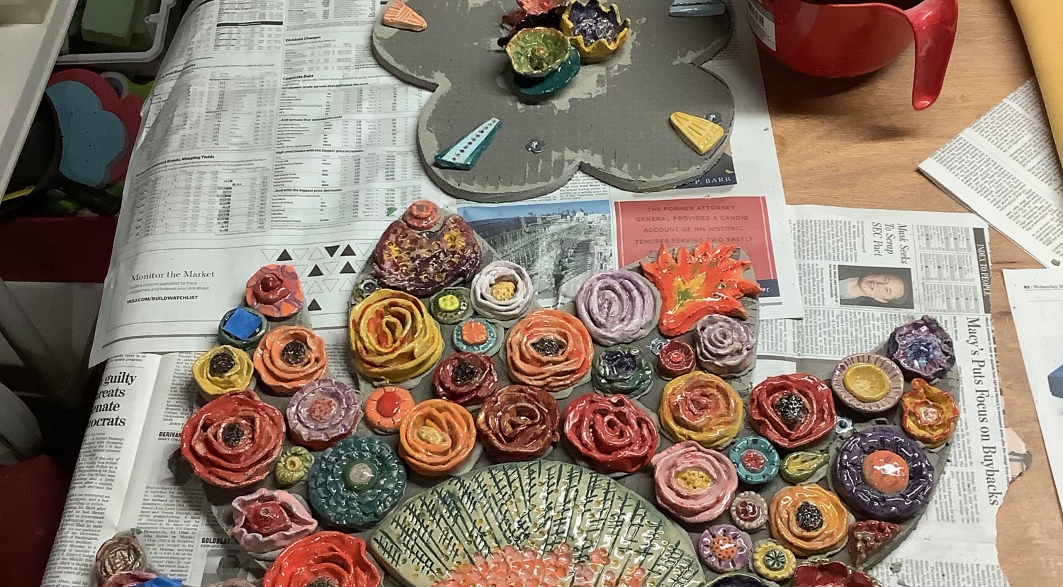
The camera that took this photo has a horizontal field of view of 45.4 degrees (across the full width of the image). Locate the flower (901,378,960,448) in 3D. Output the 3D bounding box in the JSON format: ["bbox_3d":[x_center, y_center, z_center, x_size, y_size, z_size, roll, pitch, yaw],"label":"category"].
[{"bbox_3d":[0.313,0.095,0.995,0.043,0.022,0.053,-4,57,0],"label":"flower"}]

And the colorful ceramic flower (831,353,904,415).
[{"bbox_3d":[0.259,0.073,0.985,0.055,0.025,0.048,-5,57,0],"label":"colorful ceramic flower"}]

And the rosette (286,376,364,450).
[{"bbox_3d":[-0.165,0.097,1.012,0.058,0.024,0.055,-2,56,2],"label":"rosette"}]

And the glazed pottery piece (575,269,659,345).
[{"bbox_3d":[0.071,0.011,1.064,0.065,0.018,0.070,-4,57,0],"label":"glazed pottery piece"}]

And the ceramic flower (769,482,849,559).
[{"bbox_3d":[0.205,0.165,0.933,0.057,0.022,0.053,-2,58,2],"label":"ceramic flower"}]

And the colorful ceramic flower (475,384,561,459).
[{"bbox_3d":[-0.010,0.098,0.986,0.064,0.025,0.059,-2,58,2],"label":"colorful ceramic flower"}]

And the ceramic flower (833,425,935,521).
[{"bbox_3d":[0.264,0.133,0.950,0.071,0.021,0.072,-2,58,2],"label":"ceramic flower"}]

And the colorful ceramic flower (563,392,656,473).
[{"bbox_3d":[0.062,0.107,0.977,0.072,0.022,0.066,-4,57,0],"label":"colorful ceramic flower"}]

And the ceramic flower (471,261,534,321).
[{"bbox_3d":[-0.025,-0.005,1.073,0.054,0.023,0.052,-2,56,2],"label":"ceramic flower"}]

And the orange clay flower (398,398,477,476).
[{"bbox_3d":[-0.073,0.110,0.980,0.060,0.022,0.062,-4,57,0],"label":"orange clay flower"}]

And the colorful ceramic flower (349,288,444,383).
[{"bbox_3d":[-0.109,0.032,1.032,0.077,0.029,0.081,-2,58,2],"label":"colorful ceramic flower"}]

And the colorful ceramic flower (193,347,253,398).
[{"bbox_3d":[-0.246,0.068,1.020,0.048,0.023,0.047,-2,58,2],"label":"colorful ceramic flower"}]

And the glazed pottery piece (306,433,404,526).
[{"bbox_3d":[-0.134,0.140,0.965,0.074,0.024,0.070,-5,57,0],"label":"glazed pottery piece"}]

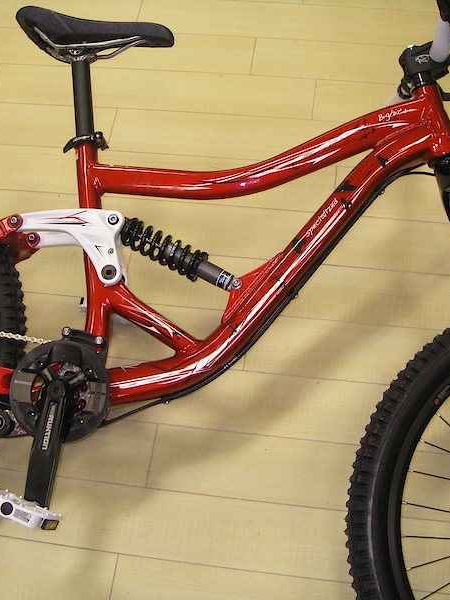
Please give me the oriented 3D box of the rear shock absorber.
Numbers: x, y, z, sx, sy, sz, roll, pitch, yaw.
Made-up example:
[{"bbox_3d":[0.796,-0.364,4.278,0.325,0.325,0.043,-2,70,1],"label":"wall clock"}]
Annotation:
[{"bbox_3d":[-0.078,-0.070,1.367,0.230,0.055,0.055,28,81,10],"label":"rear shock absorber"}]

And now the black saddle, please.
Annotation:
[{"bbox_3d":[-0.219,-0.440,1.463,0.270,0.135,0.074,8,78,7],"label":"black saddle"}]

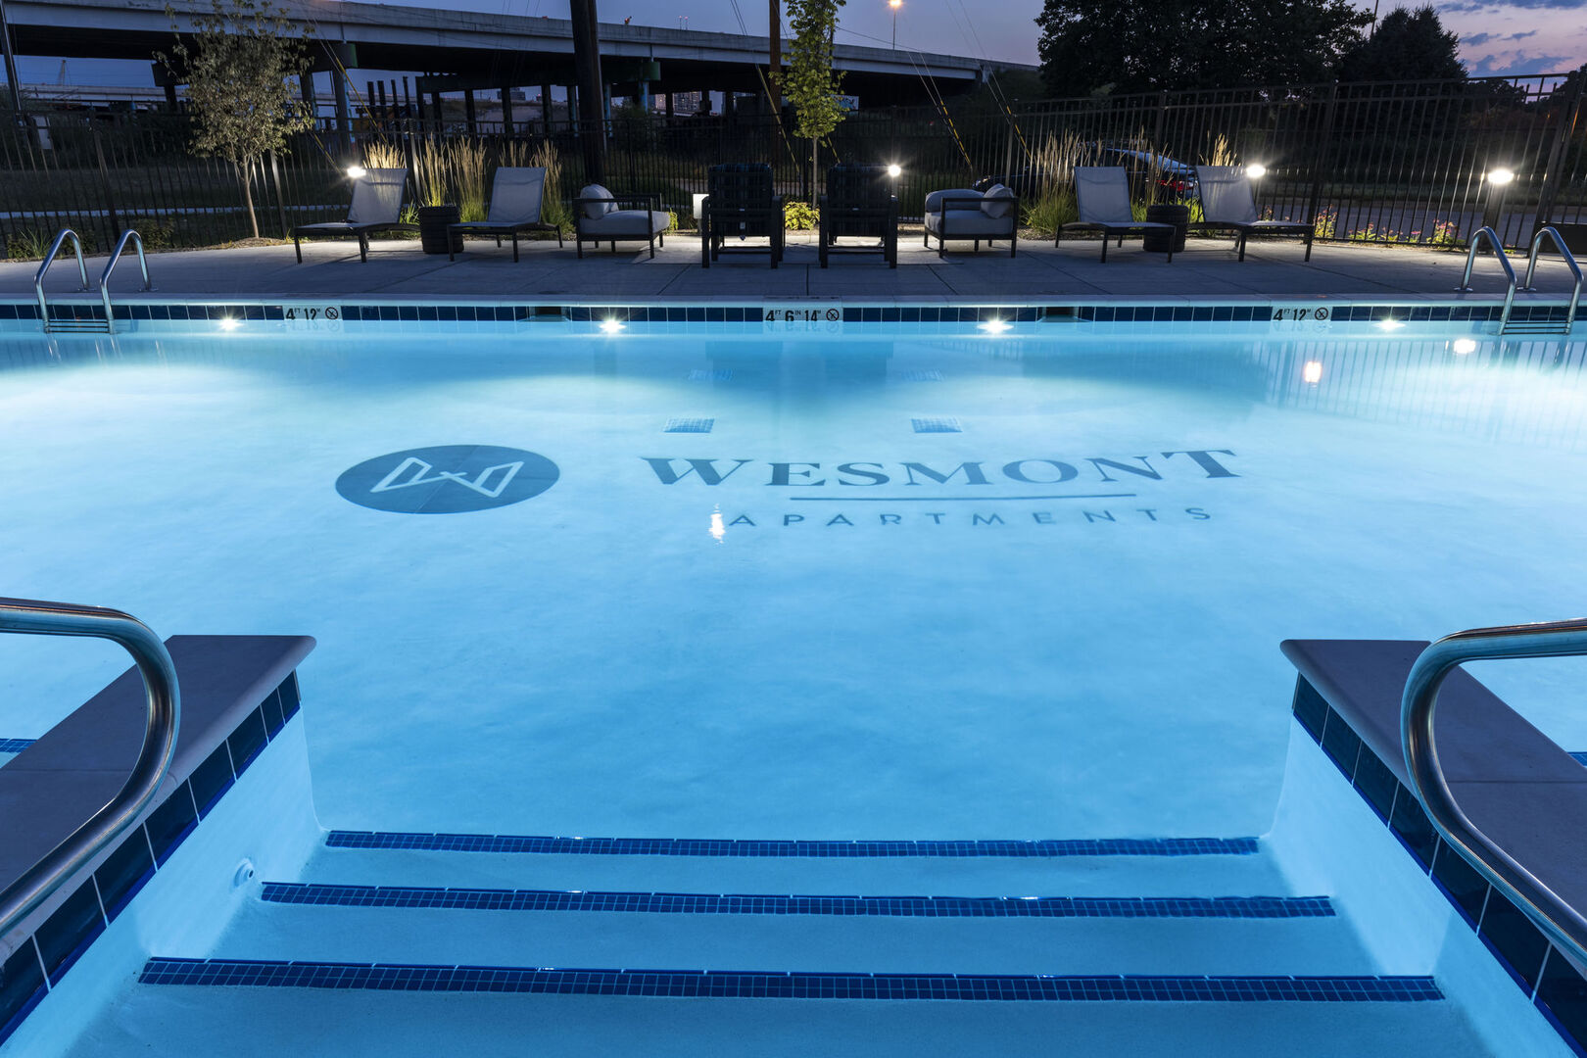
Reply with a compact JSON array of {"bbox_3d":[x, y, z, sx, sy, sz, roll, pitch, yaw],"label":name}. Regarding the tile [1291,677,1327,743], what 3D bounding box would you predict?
[{"bbox_3d":[1.242,0.439,2.531,0.010,0.150,0.150,0,20,1],"label":"tile"}]

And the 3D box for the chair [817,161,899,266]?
[{"bbox_3d":[0.656,-3.201,10.785,0.770,1.000,0.800,0,20,1],"label":"chair"}]

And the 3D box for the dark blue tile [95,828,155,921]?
[{"bbox_3d":[-1.258,0.645,1.988,0.010,0.150,0.151,0,20,1],"label":"dark blue tile"}]

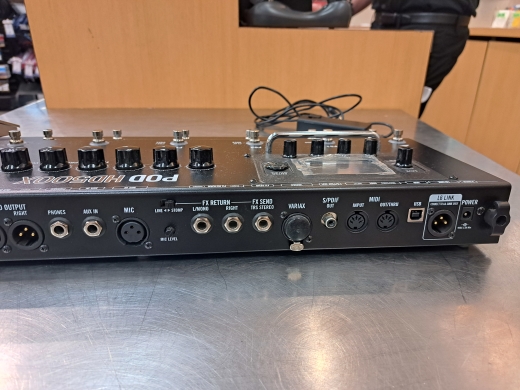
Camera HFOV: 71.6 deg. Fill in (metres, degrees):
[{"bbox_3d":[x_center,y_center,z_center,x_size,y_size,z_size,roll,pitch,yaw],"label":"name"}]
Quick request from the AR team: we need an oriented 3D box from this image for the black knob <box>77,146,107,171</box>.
[{"bbox_3d":[-0.128,-0.028,0.274,0.019,0.015,0.019,-1,21,-7],"label":"black knob"}]

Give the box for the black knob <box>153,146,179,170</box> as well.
[{"bbox_3d":[-0.075,-0.029,0.285,0.021,0.015,0.021,-1,22,-6],"label":"black knob"}]

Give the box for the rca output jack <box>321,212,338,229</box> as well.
[{"bbox_3d":[0.050,0.018,0.256,0.011,0.011,0.009,-1,18,-6],"label":"rca output jack"}]

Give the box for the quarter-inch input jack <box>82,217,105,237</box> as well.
[{"bbox_3d":[-0.109,0.021,0.236,0.014,0.014,0.006,-1,17,-7],"label":"quarter-inch input jack"}]

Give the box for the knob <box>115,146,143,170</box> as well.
[{"bbox_3d":[-0.103,-0.029,0.281,0.021,0.015,0.021,-1,22,-6],"label":"knob"}]

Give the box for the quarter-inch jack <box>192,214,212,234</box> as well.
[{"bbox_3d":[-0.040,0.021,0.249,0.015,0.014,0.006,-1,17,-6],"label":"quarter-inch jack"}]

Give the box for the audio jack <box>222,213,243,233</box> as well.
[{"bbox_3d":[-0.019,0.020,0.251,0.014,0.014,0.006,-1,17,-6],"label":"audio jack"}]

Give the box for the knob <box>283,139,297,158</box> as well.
[{"bbox_3d":[0.027,-0.042,0.324,0.013,0.014,0.013,-1,21,-7],"label":"knob"}]

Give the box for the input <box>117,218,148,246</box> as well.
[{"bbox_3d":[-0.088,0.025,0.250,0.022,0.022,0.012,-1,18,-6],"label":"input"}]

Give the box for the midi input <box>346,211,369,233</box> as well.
[{"bbox_3d":[0.071,0.019,0.265,0.017,0.017,0.010,-1,18,-6],"label":"midi input"}]

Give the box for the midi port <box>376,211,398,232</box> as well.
[{"bbox_3d":[0.093,0.018,0.268,0.017,0.017,0.010,-1,18,-6],"label":"midi port"}]

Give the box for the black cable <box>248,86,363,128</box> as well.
[{"bbox_3d":[0.095,-0.181,0.745,0.222,0.073,0.150,1,20,0],"label":"black cable"}]

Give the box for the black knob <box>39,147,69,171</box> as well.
[{"bbox_3d":[-0.155,-0.027,0.271,0.019,0.015,0.019,-1,21,-7],"label":"black knob"}]

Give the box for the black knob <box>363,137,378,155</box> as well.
[{"bbox_3d":[0.103,-0.044,0.332,0.013,0.015,0.013,-1,22,-6],"label":"black knob"}]

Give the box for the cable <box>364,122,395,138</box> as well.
[{"bbox_3d":[0.213,-0.115,0.640,0.048,0.014,0.085,5,23,10],"label":"cable"}]

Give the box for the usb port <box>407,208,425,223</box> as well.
[{"bbox_3d":[0.115,0.014,0.269,0.012,0.011,0.010,-1,18,-6],"label":"usb port"}]

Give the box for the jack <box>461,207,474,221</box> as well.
[{"bbox_3d":[0.156,0.014,0.272,0.009,0.011,0.006,-1,17,-6],"label":"jack"}]

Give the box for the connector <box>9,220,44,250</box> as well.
[{"bbox_3d":[-0.154,0.026,0.240,0.022,0.022,0.009,-1,17,-6],"label":"connector"}]

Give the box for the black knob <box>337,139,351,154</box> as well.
[{"bbox_3d":[0.080,-0.045,0.338,0.013,0.014,0.013,-1,21,-7],"label":"black knob"}]

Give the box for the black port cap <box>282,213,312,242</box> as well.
[{"bbox_3d":[0.027,0.024,0.259,0.022,0.022,0.010,-1,18,-6],"label":"black port cap"}]

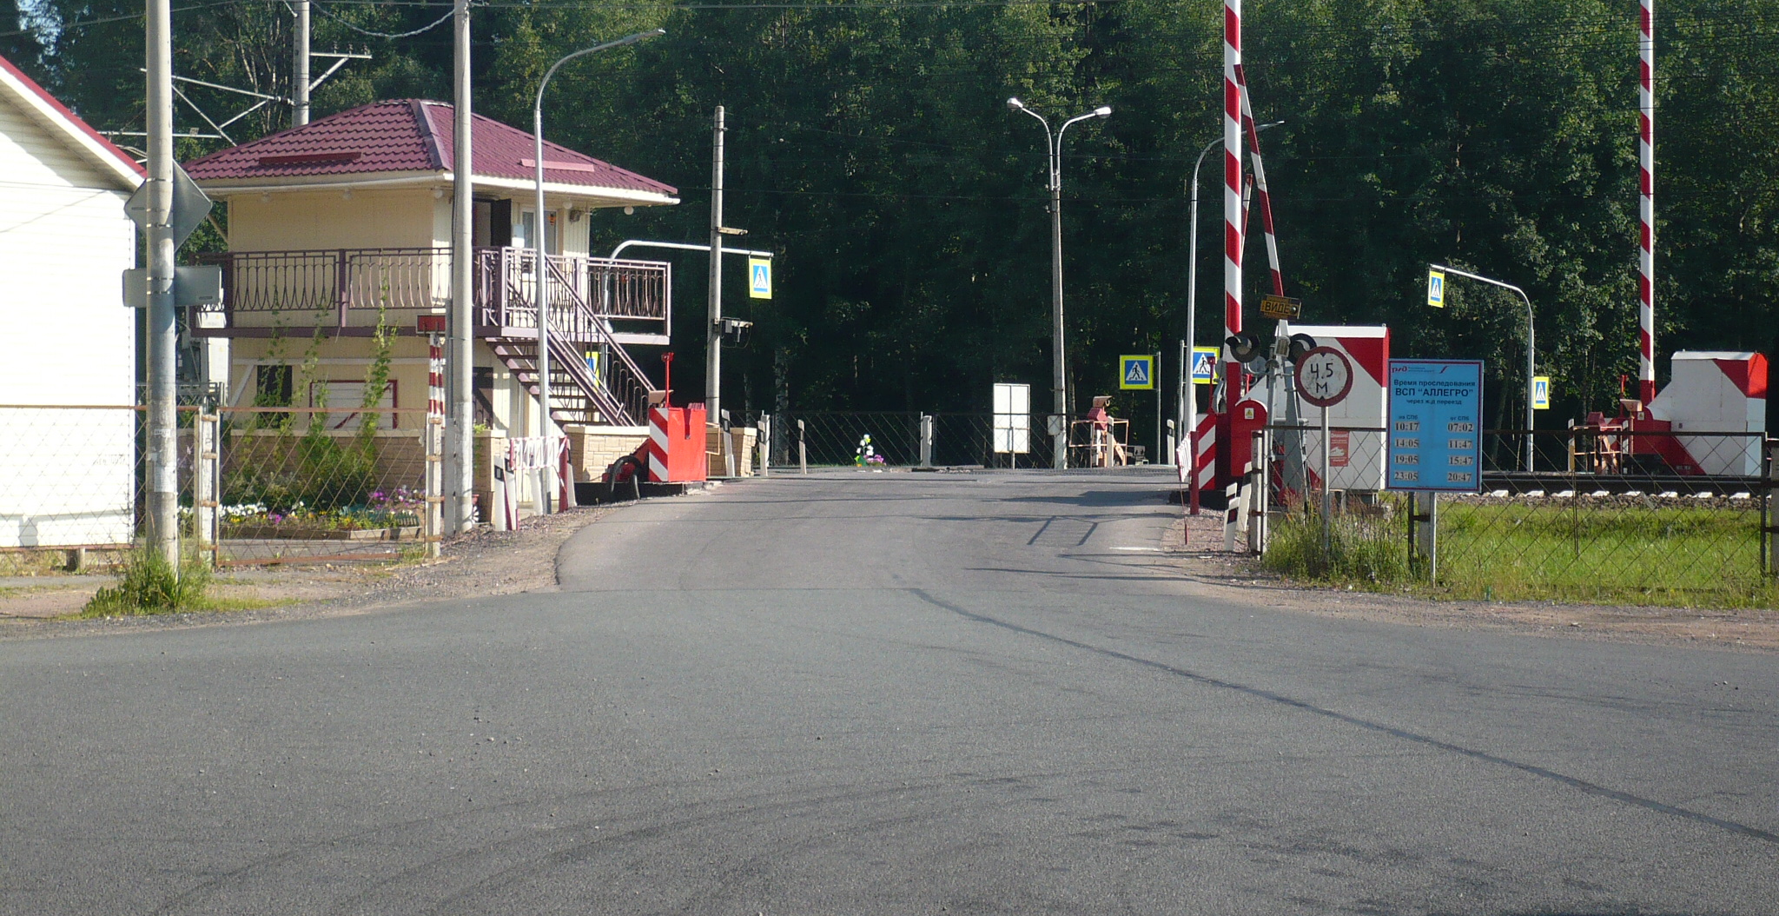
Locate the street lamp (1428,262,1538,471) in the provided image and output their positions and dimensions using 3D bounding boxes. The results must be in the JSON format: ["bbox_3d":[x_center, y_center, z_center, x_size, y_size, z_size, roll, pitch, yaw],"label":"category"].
[{"bbox_3d":[15.800,-2.300,114.800,0.350,5.700,5.400,0,0,37],"label":"street lamp"}]

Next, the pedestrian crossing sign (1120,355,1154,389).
[{"bbox_3d":[6.600,-2.290,115.000,0.900,0.900,0.060,0,0,3],"label":"pedestrian crossing sign"}]

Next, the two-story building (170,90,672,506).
[{"bbox_3d":[-7.000,-2.530,69.300,5.500,6.450,6.450,0,0,31],"label":"two-story building"}]

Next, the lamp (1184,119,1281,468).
[{"bbox_3d":[6.230,-2.980,78.500,1.780,6.350,0.300,0,0,-3],"label":"lamp"}]

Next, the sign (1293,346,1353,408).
[{"bbox_3d":[4.990,-0.930,49.500,0.690,0.690,0.050,0,0,6],"label":"sign"}]

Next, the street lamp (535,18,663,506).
[{"bbox_3d":[-3.840,-2.470,57.000,1.720,6.380,0.300,0,0,-5],"label":"street lamp"}]

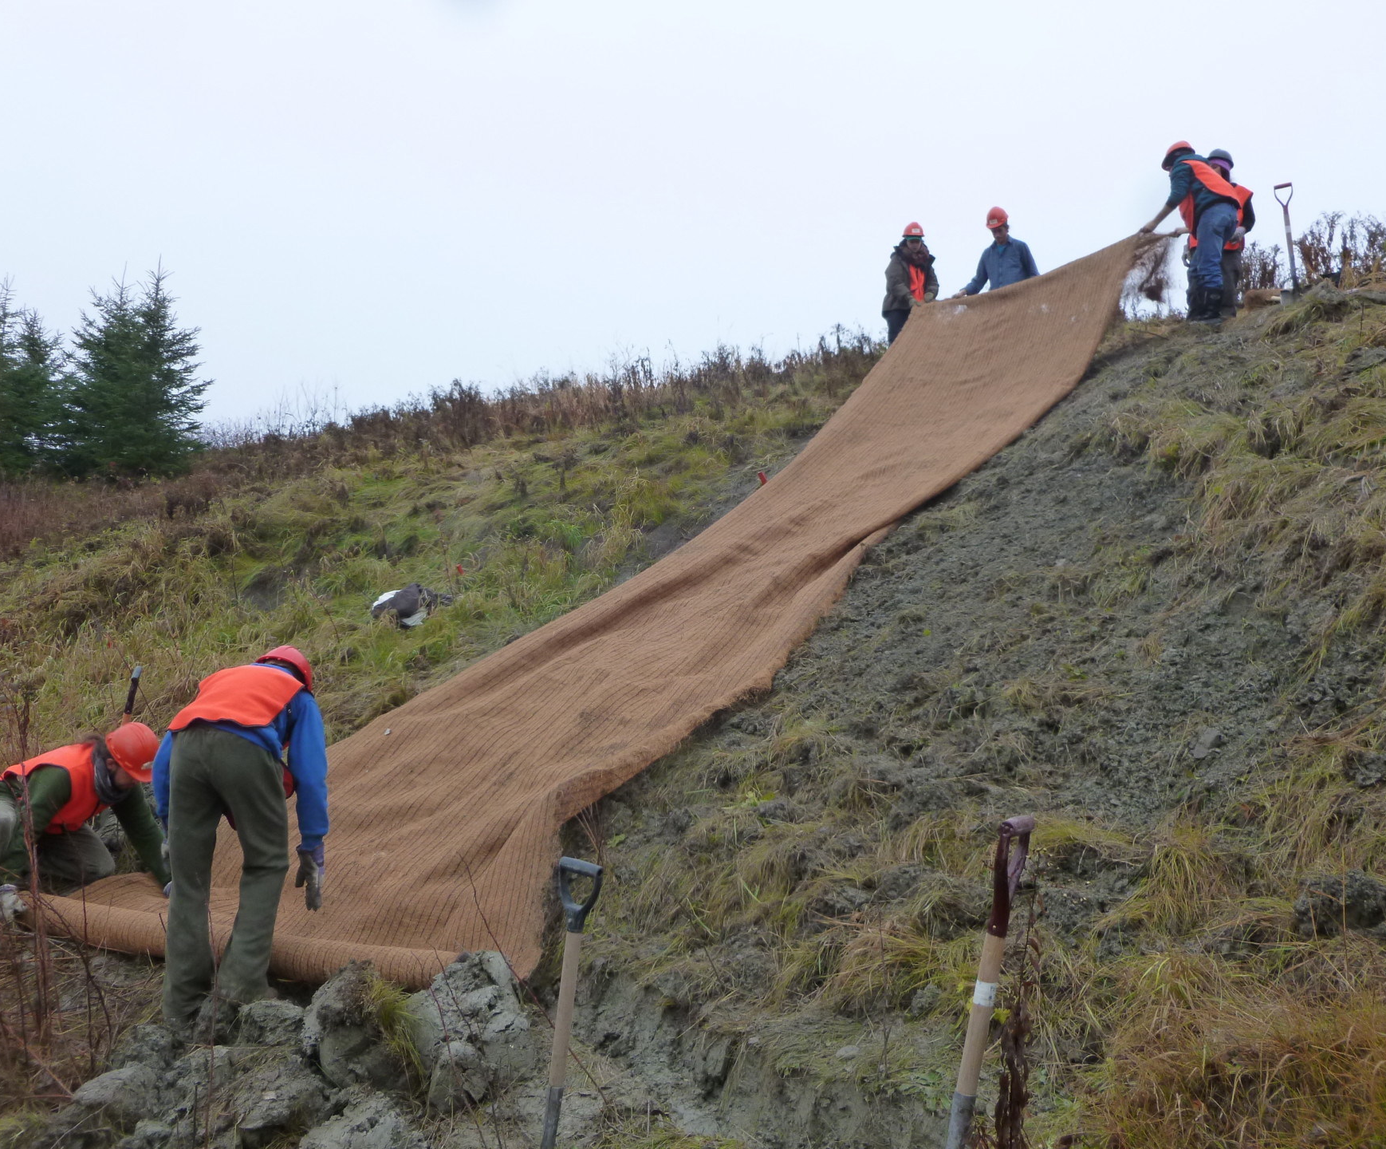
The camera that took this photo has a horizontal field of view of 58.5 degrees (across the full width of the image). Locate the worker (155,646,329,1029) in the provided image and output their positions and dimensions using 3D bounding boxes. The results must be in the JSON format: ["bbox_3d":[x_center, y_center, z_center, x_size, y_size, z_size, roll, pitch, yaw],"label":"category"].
[{"bbox_3d":[-1.760,0.985,4.820,0.660,1.360,0.850,0,-1,7],"label":"worker"}]

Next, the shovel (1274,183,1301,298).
[{"bbox_3d":[4.680,-2.600,9.800,0.210,1.040,0.120,-7,-1,17],"label":"shovel"}]

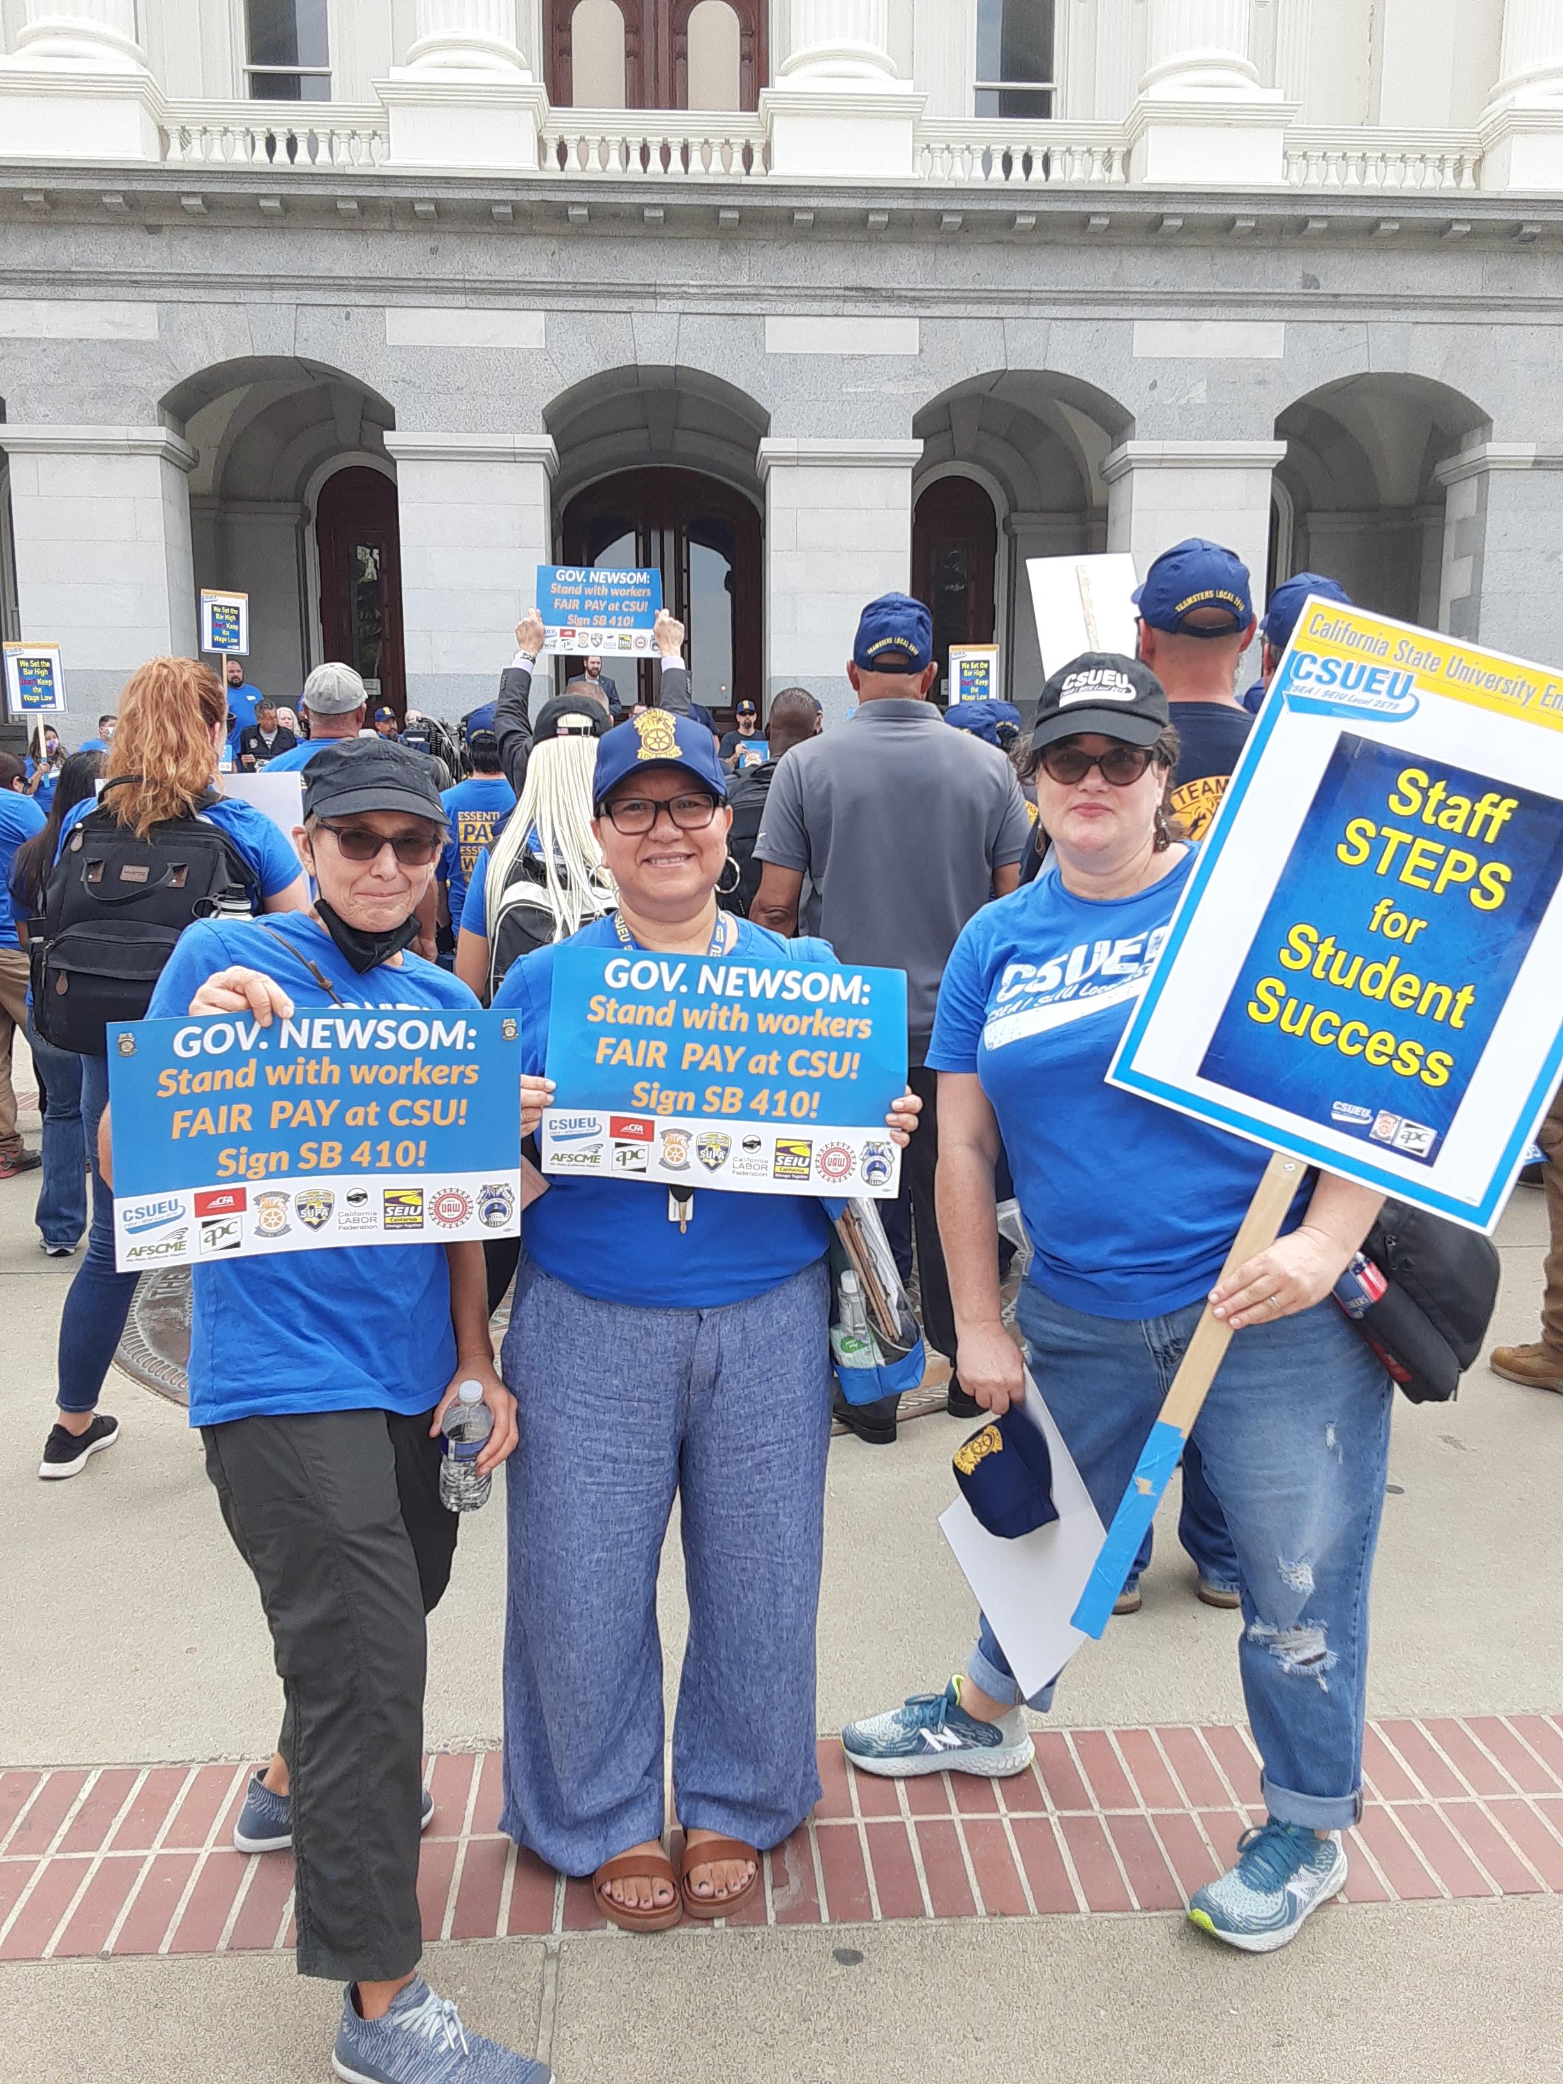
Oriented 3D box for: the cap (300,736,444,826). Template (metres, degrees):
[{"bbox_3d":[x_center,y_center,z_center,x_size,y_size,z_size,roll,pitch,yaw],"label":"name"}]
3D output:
[{"bbox_3d":[-0.470,-0.295,1.861,0.163,0.120,0.235,-3,10,-18],"label":"cap"}]

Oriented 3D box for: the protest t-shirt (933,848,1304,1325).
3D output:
[{"bbox_3d":[0.455,0.040,2.156,0.510,0.600,0.340,3,10,15],"label":"protest t-shirt"}]

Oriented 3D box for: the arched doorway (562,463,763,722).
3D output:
[{"bbox_3d":[-1.585,-5.235,21.480,2.598,4.540,0.400,0,9,-4],"label":"arched doorway"}]

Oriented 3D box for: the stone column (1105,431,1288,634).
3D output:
[{"bbox_3d":[4.635,-4.620,18.727,1.760,4.150,1.250,-1,9,-4],"label":"stone column"}]

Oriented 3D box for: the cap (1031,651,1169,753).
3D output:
[{"bbox_3d":[0.400,-0.426,2.023,0.172,0.140,0.260,3,18,16],"label":"cap"}]

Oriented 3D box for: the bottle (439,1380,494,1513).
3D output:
[{"bbox_3d":[-0.375,0.485,1.940,0.065,0.195,0.065,3,29,-12],"label":"bottle"}]

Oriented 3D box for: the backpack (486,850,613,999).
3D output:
[{"bbox_3d":[-0.437,-0.169,3.376,0.320,0.450,0.200,0,9,-4],"label":"backpack"}]

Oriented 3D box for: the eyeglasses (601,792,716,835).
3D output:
[{"bbox_3d":[-0.150,-0.280,2.006,0.142,0.048,0.140,-5,10,-6],"label":"eyeglasses"}]

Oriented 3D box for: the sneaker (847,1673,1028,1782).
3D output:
[{"bbox_3d":[0.236,1.024,2.451,0.280,0.115,0.105,0,9,2],"label":"sneaker"}]

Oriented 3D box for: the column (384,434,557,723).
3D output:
[{"bbox_3d":[-3.389,-4.539,18.225,1.760,4.150,1.250,-1,9,-4],"label":"column"}]

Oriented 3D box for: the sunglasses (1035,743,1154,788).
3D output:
[{"bbox_3d":[0.393,-0.351,2.059,0.146,0.052,0.140,2,10,11],"label":"sunglasses"}]

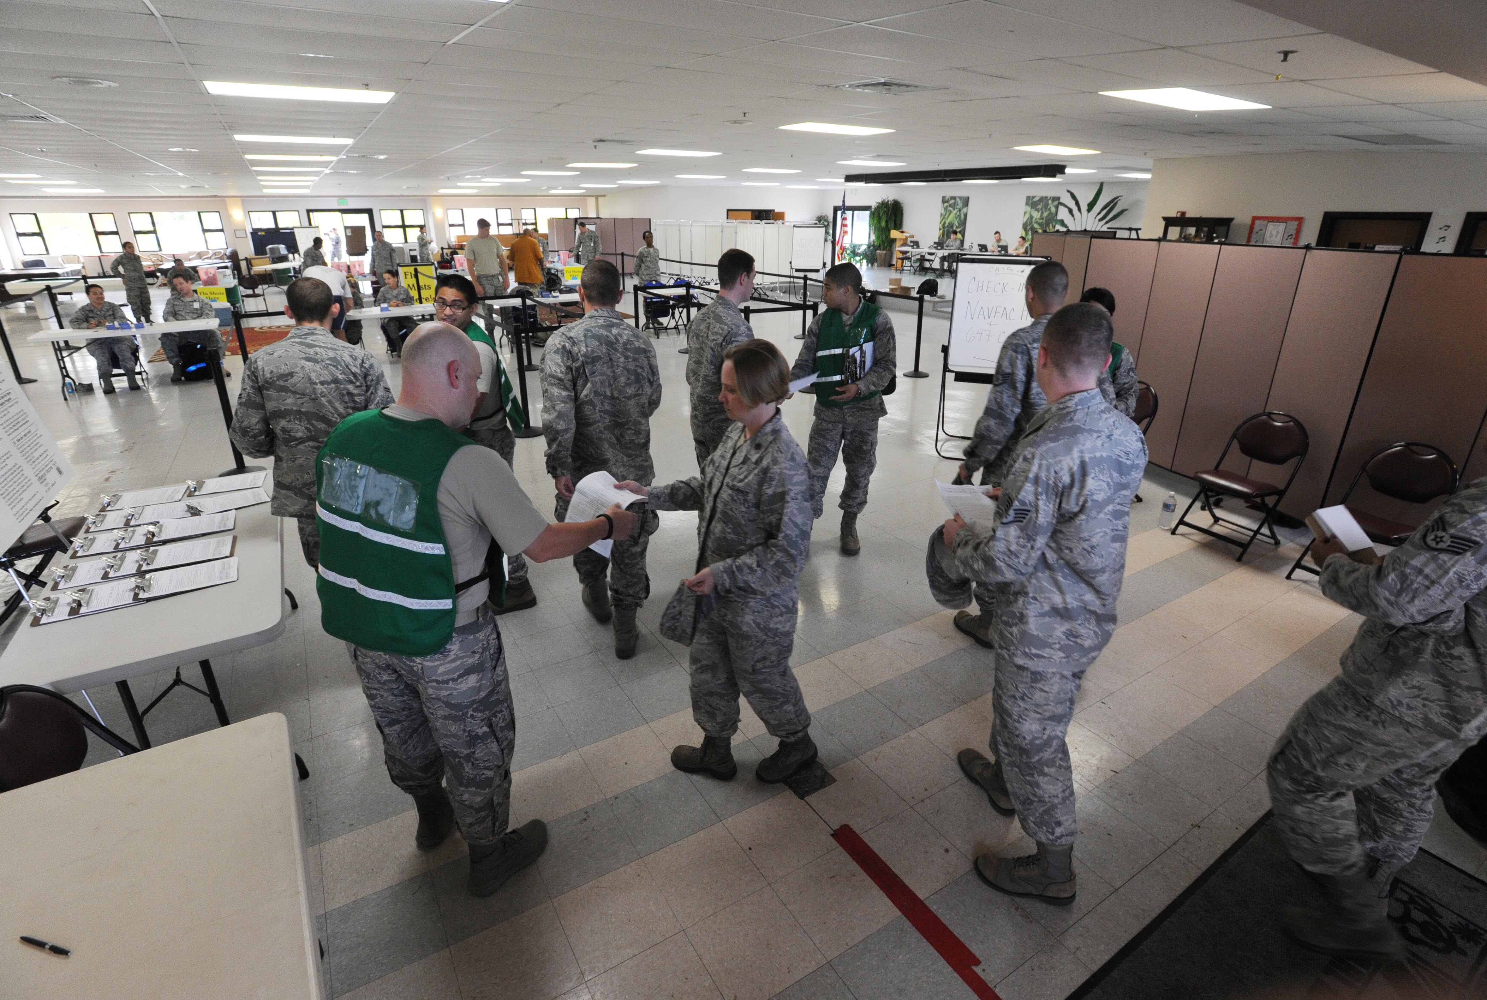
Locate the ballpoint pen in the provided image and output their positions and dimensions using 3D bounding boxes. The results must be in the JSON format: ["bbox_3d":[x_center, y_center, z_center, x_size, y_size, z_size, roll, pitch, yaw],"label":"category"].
[{"bbox_3d":[-1.261,0.807,1.281,0.132,0.012,0.012,6,23,14],"label":"ballpoint pen"}]

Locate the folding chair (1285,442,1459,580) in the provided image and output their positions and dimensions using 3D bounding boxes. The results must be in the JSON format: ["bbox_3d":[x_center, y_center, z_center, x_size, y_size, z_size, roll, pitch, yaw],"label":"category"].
[{"bbox_3d":[3.491,0.099,3.918,0.500,0.835,0.460,-12,24,-27],"label":"folding chair"}]

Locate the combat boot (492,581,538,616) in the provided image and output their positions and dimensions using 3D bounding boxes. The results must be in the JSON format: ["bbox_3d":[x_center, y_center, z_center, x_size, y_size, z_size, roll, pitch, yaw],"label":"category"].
[{"bbox_3d":[-1.260,0.494,3.788,0.290,0.210,0.110,-10,24,-23],"label":"combat boot"}]

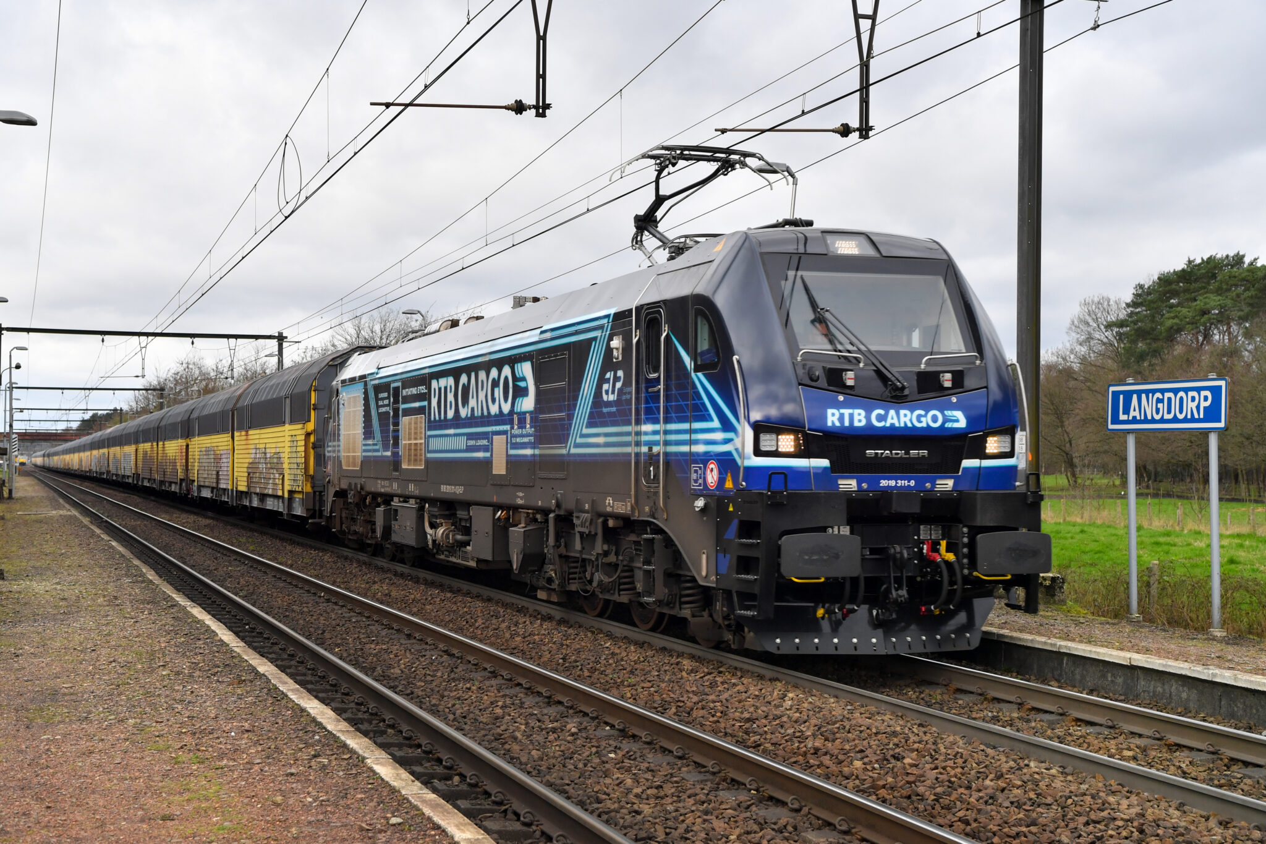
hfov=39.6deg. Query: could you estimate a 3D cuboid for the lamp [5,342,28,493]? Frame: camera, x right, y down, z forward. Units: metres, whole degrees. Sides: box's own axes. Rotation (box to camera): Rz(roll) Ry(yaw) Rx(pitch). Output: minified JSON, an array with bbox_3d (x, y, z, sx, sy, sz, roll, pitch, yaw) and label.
[{"bbox_3d":[-22.716,0.000,65.167,0.760,5.660,0.300,1,-1,-20],"label":"lamp"}]

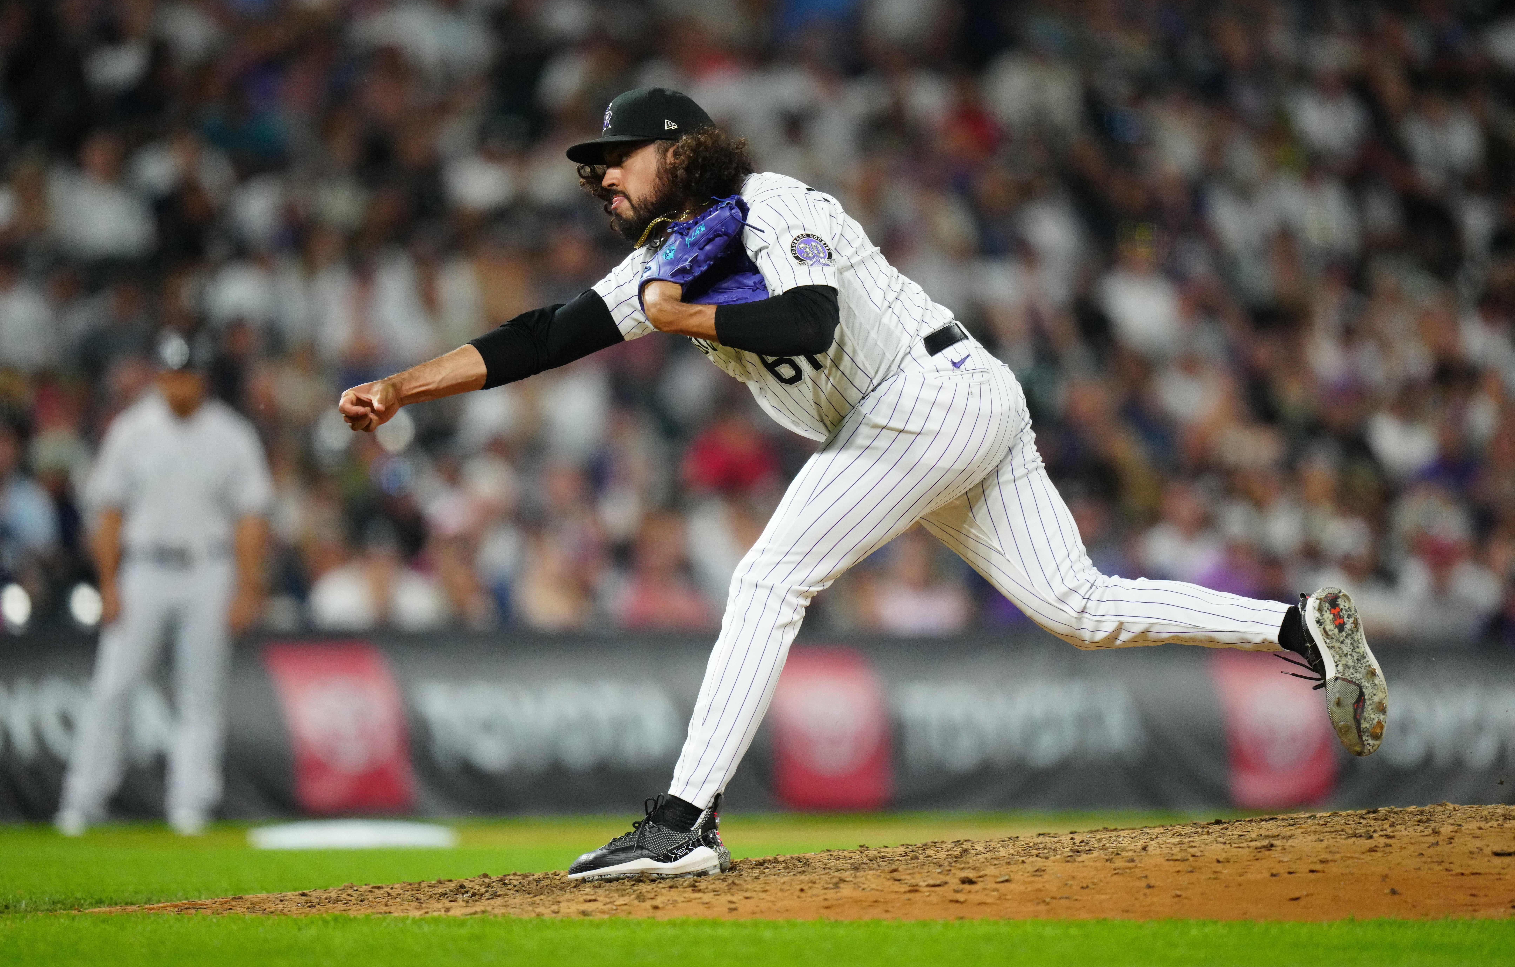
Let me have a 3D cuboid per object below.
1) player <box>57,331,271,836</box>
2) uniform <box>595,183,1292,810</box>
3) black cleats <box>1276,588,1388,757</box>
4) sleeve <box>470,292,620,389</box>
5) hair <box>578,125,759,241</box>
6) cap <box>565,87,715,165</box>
[{"bbox_3d":[-2.059,0.346,58.500,0.660,1.750,0.380,0,-1,12],"label":"player"},{"bbox_3d":[0.350,0.013,31.800,1.220,1.200,0.620,0,-1,-13],"label":"uniform"},{"bbox_3d":[1.083,0.360,31.780,0.118,0.320,0.140,-12,0,-34],"label":"black cleats"},{"bbox_3d":[-0.395,-0.275,31.800,0.300,0.115,0.120,-20,-6,-16],"label":"sleeve"},{"bbox_3d":[-0.171,-0.566,31.800,0.280,0.230,0.250,5,-10,-20],"label":"hair"},{"bbox_3d":[-0.220,-0.671,31.800,0.270,0.135,0.180,5,-10,-20],"label":"cap"}]

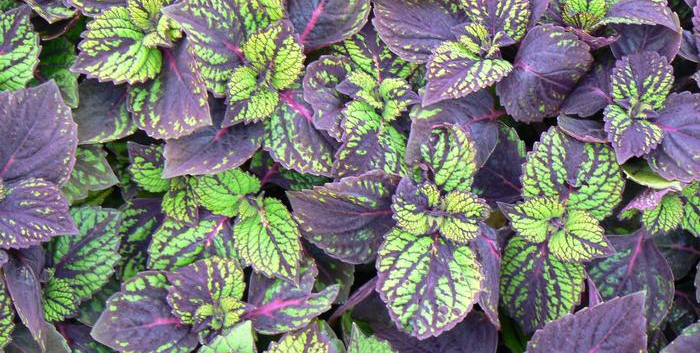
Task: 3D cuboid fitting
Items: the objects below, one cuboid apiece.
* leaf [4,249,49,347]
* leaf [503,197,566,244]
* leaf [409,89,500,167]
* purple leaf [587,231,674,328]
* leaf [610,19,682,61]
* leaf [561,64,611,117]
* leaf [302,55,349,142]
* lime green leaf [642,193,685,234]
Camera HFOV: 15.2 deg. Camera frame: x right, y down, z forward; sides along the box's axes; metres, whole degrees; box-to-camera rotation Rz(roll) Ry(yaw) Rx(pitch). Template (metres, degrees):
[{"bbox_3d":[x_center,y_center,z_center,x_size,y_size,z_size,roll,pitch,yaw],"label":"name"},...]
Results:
[{"bbox_3d":[-0.201,0.075,1.620,0.026,0.020,0.060,-20,80,-23],"label":"leaf"},{"bbox_3d":[0.112,0.026,1.617,0.042,0.014,0.035,11,62,13],"label":"leaf"},{"bbox_3d":[0.067,-0.029,1.693,0.064,0.020,0.056,-14,67,-6],"label":"leaf"},{"bbox_3d":[0.169,0.064,1.591,0.054,0.013,0.068,14,67,6],"label":"purple leaf"},{"bbox_3d":[0.178,-0.081,1.587,0.044,0.011,0.048,6,55,5],"label":"leaf"},{"bbox_3d":[0.139,-0.050,1.560,0.035,0.010,0.038,-8,64,7],"label":"leaf"},{"bbox_3d":[-0.014,-0.050,1.682,0.042,0.022,0.050,6,59,-3],"label":"leaf"},{"bbox_3d":[0.192,0.022,1.599,0.024,0.006,0.032,33,70,13],"label":"lime green leaf"}]

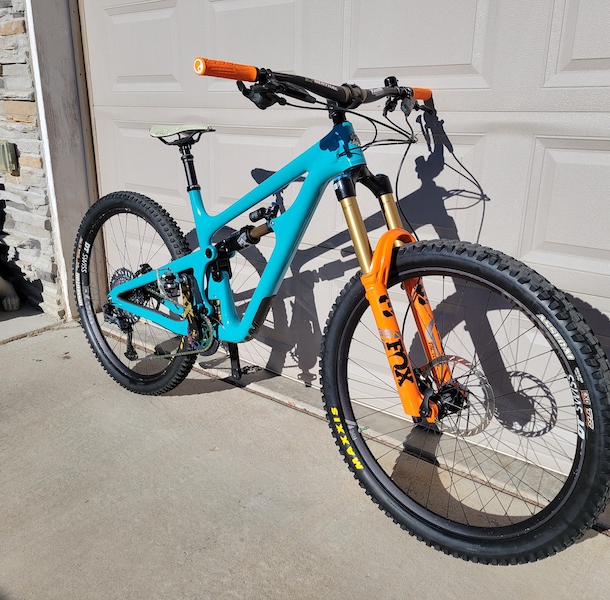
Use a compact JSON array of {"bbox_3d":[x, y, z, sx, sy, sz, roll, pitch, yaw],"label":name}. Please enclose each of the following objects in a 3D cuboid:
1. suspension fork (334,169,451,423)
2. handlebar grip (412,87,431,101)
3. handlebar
[{"bbox_3d":[0.236,-0.030,1.410,0.190,0.610,0.123,-15,-1,-44],"label":"suspension fork"},{"bbox_3d":[0.321,-0.571,1.663,0.034,0.034,0.126,13,24,34],"label":"handlebar grip"},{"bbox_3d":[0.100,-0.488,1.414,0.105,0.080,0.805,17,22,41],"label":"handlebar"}]

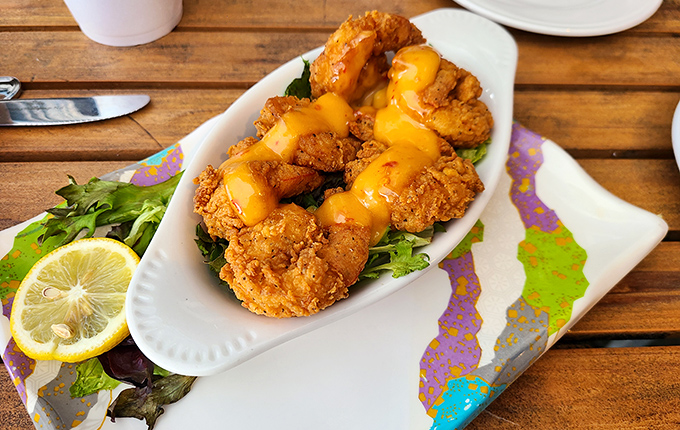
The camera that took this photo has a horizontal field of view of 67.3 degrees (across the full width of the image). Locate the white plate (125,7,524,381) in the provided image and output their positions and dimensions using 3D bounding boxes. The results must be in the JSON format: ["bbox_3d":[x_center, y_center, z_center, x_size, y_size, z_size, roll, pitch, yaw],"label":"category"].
[{"bbox_3d":[0.006,-0.018,0.251,0.120,0.045,0.239,35,63,20],"label":"white plate"}]

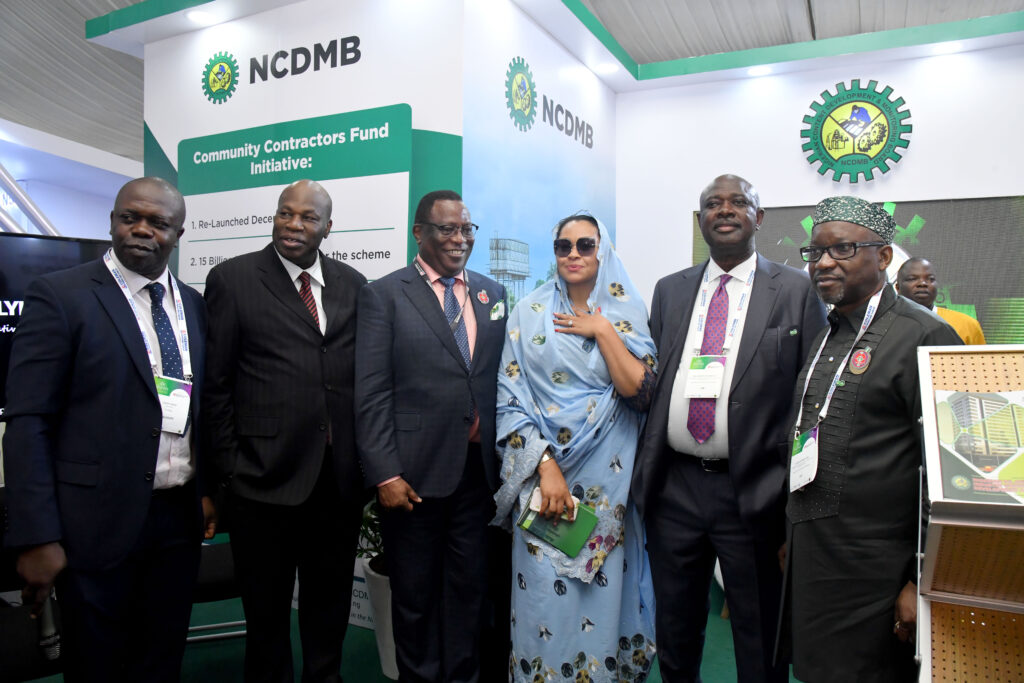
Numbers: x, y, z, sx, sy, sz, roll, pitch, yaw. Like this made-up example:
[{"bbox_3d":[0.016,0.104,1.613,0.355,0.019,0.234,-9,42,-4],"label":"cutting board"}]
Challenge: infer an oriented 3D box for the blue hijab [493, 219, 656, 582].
[{"bbox_3d":[0.194,0.174,2.120,0.490,1.070,0.400,1,3,7],"label":"blue hijab"}]

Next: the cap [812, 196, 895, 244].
[{"bbox_3d":[0.853,-0.301,1.700,0.210,0.105,0.175,13,-4,-30],"label":"cap"}]

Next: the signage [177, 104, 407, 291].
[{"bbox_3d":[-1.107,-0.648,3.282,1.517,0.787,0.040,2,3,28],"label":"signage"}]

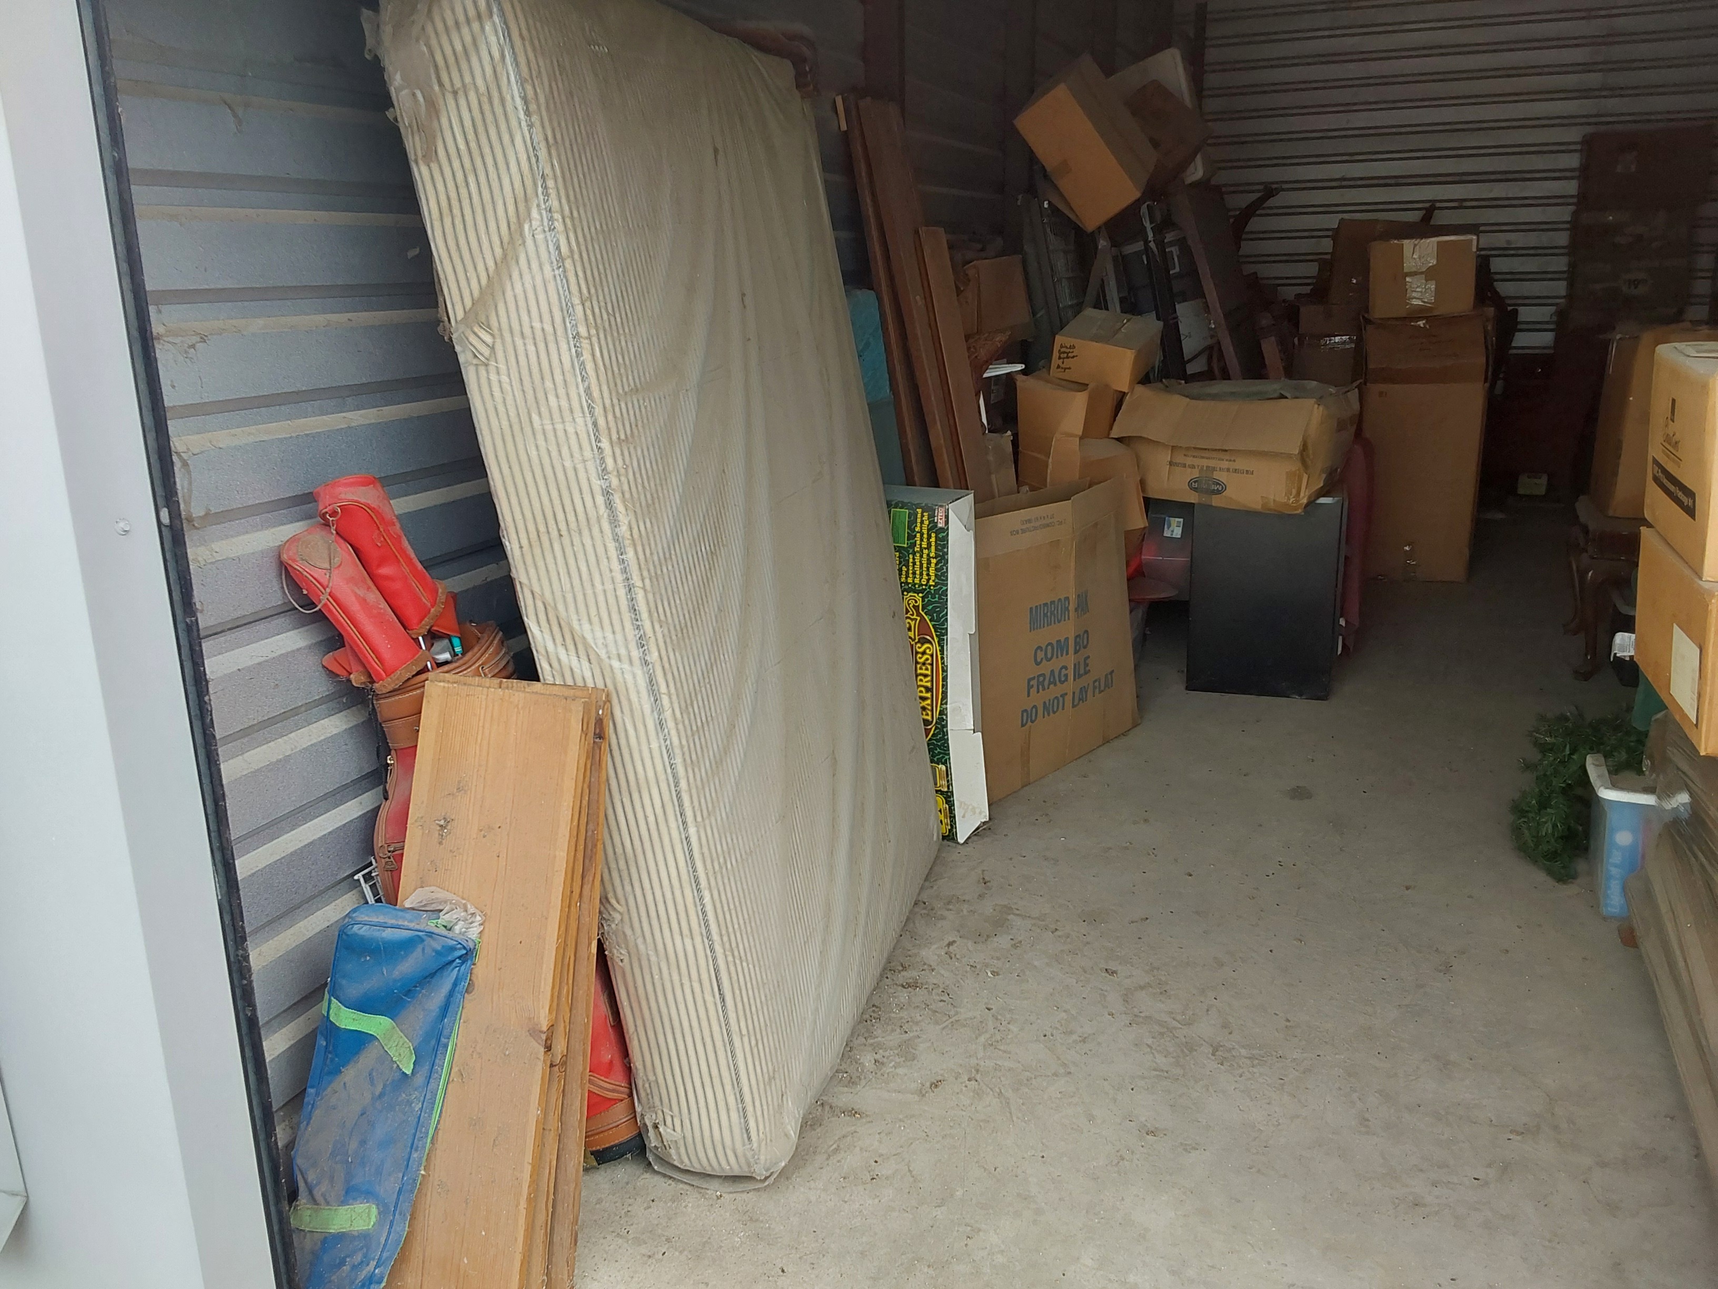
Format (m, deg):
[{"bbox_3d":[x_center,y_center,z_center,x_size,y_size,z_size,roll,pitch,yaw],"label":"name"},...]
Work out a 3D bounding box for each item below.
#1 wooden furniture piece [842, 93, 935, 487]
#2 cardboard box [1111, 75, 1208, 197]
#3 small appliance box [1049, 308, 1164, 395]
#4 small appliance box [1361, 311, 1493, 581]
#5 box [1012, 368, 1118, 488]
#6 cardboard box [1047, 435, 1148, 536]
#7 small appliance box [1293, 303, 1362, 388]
[{"bbox_3d":[0.185,-0.536,3.961,0.040,1.970,0.150,-6,12,25],"label":"wooden furniture piece"},{"bbox_3d":[1.215,-2.039,5.578,0.290,0.300,0.280,-37,14,38],"label":"cardboard box"},{"bbox_3d":[0.905,-1.072,5.050,0.283,0.150,0.386,16,31,19],"label":"small appliance box"},{"bbox_3d":[2.695,-0.944,6.624,0.500,1.200,0.500,3,16,16],"label":"small appliance box"},{"bbox_3d":[0.775,-0.790,5.161,0.310,0.410,0.300,10,19,36],"label":"box"},{"bbox_3d":[0.856,-0.569,4.968,0.285,0.300,0.280,-1,23,24],"label":"cardboard box"},{"bbox_3d":[2.352,-1.482,6.928,0.350,0.420,0.380,5,17,23],"label":"small appliance box"}]

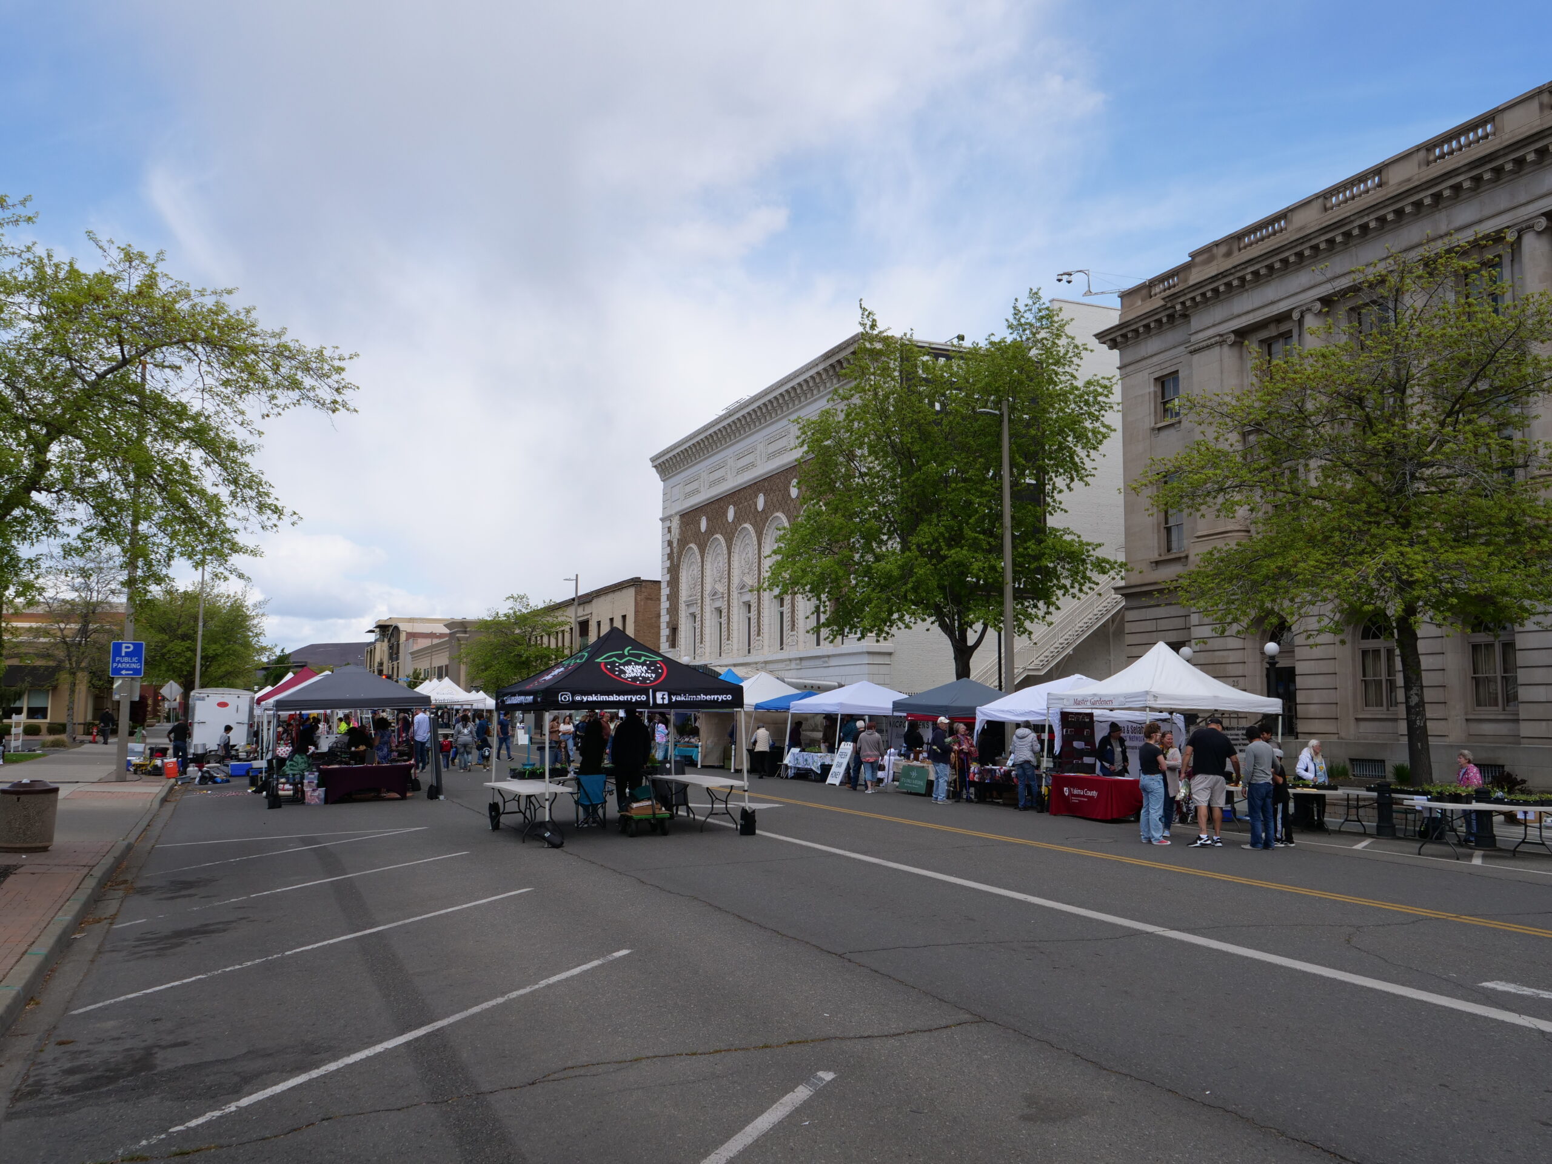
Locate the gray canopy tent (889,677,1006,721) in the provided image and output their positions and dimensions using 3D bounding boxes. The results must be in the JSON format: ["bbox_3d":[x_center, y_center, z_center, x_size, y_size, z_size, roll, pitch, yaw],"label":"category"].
[{"bbox_3d":[4.450,3.579,29.189,2.650,2.660,2.650,3,-6,-23],"label":"gray canopy tent"}]

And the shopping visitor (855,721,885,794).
[{"bbox_3d":[2.190,4.067,29.257,0.600,1.652,0.420,-1,-6,11],"label":"shopping visitor"}]

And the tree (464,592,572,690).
[{"bbox_3d":[-18.648,5.914,89.860,7.800,10.045,7.800,2,-6,-23],"label":"tree"}]

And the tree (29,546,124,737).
[{"bbox_3d":[-34.737,3.072,62.490,4.200,9.780,4.200,3,-6,-23],"label":"tree"}]

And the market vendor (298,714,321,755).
[{"bbox_3d":[-10.344,3.803,27.759,0.500,1.700,0.380,-3,-6,30],"label":"market vendor"}]

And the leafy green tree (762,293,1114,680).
[{"bbox_3d":[4.837,-1.503,36.032,9.400,13.914,9.800,2,-6,-23],"label":"leafy green tree"}]

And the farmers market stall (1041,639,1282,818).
[{"bbox_3d":[7.353,2.798,23.913,3.050,3.265,3.050,2,-6,-22],"label":"farmers market stall"}]

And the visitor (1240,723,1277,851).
[{"bbox_3d":[6.718,2.865,17.500,0.500,1.730,0.340,0,-6,2],"label":"visitor"}]

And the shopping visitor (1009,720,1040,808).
[{"bbox_3d":[4.920,3.621,24.852,0.580,1.736,0.460,-2,-6,17],"label":"shopping visitor"}]

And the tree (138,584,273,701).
[{"bbox_3d":[-32.394,4.571,71.264,7.200,8.700,7.200,3,-6,-23],"label":"tree"}]

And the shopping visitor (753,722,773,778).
[{"bbox_3d":[-0.395,4.796,35.600,0.520,1.550,0.400,-1,-6,15],"label":"shopping visitor"}]

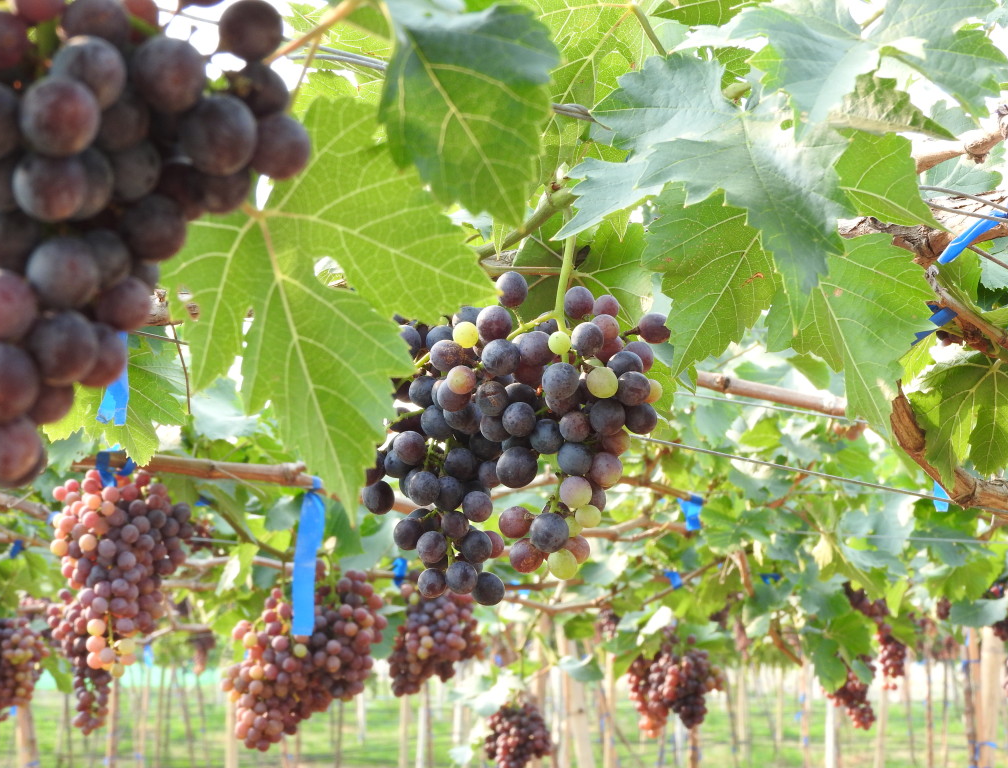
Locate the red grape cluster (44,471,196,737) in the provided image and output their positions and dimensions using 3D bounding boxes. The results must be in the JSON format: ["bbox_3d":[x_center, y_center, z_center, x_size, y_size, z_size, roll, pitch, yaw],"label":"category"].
[{"bbox_3d":[-0.404,0.227,2.480,0.155,0.277,0.135,0,-7,0],"label":"red grape cluster"}]

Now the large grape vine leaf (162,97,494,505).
[{"bbox_3d":[-0.079,-0.038,1.070,0.150,0.184,0.050,0,-7,0],"label":"large grape vine leaf"}]

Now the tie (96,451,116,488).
[{"bbox_3d":[-0.417,0.090,2.480,0.022,0.041,0.020,0,-7,0],"label":"tie"}]

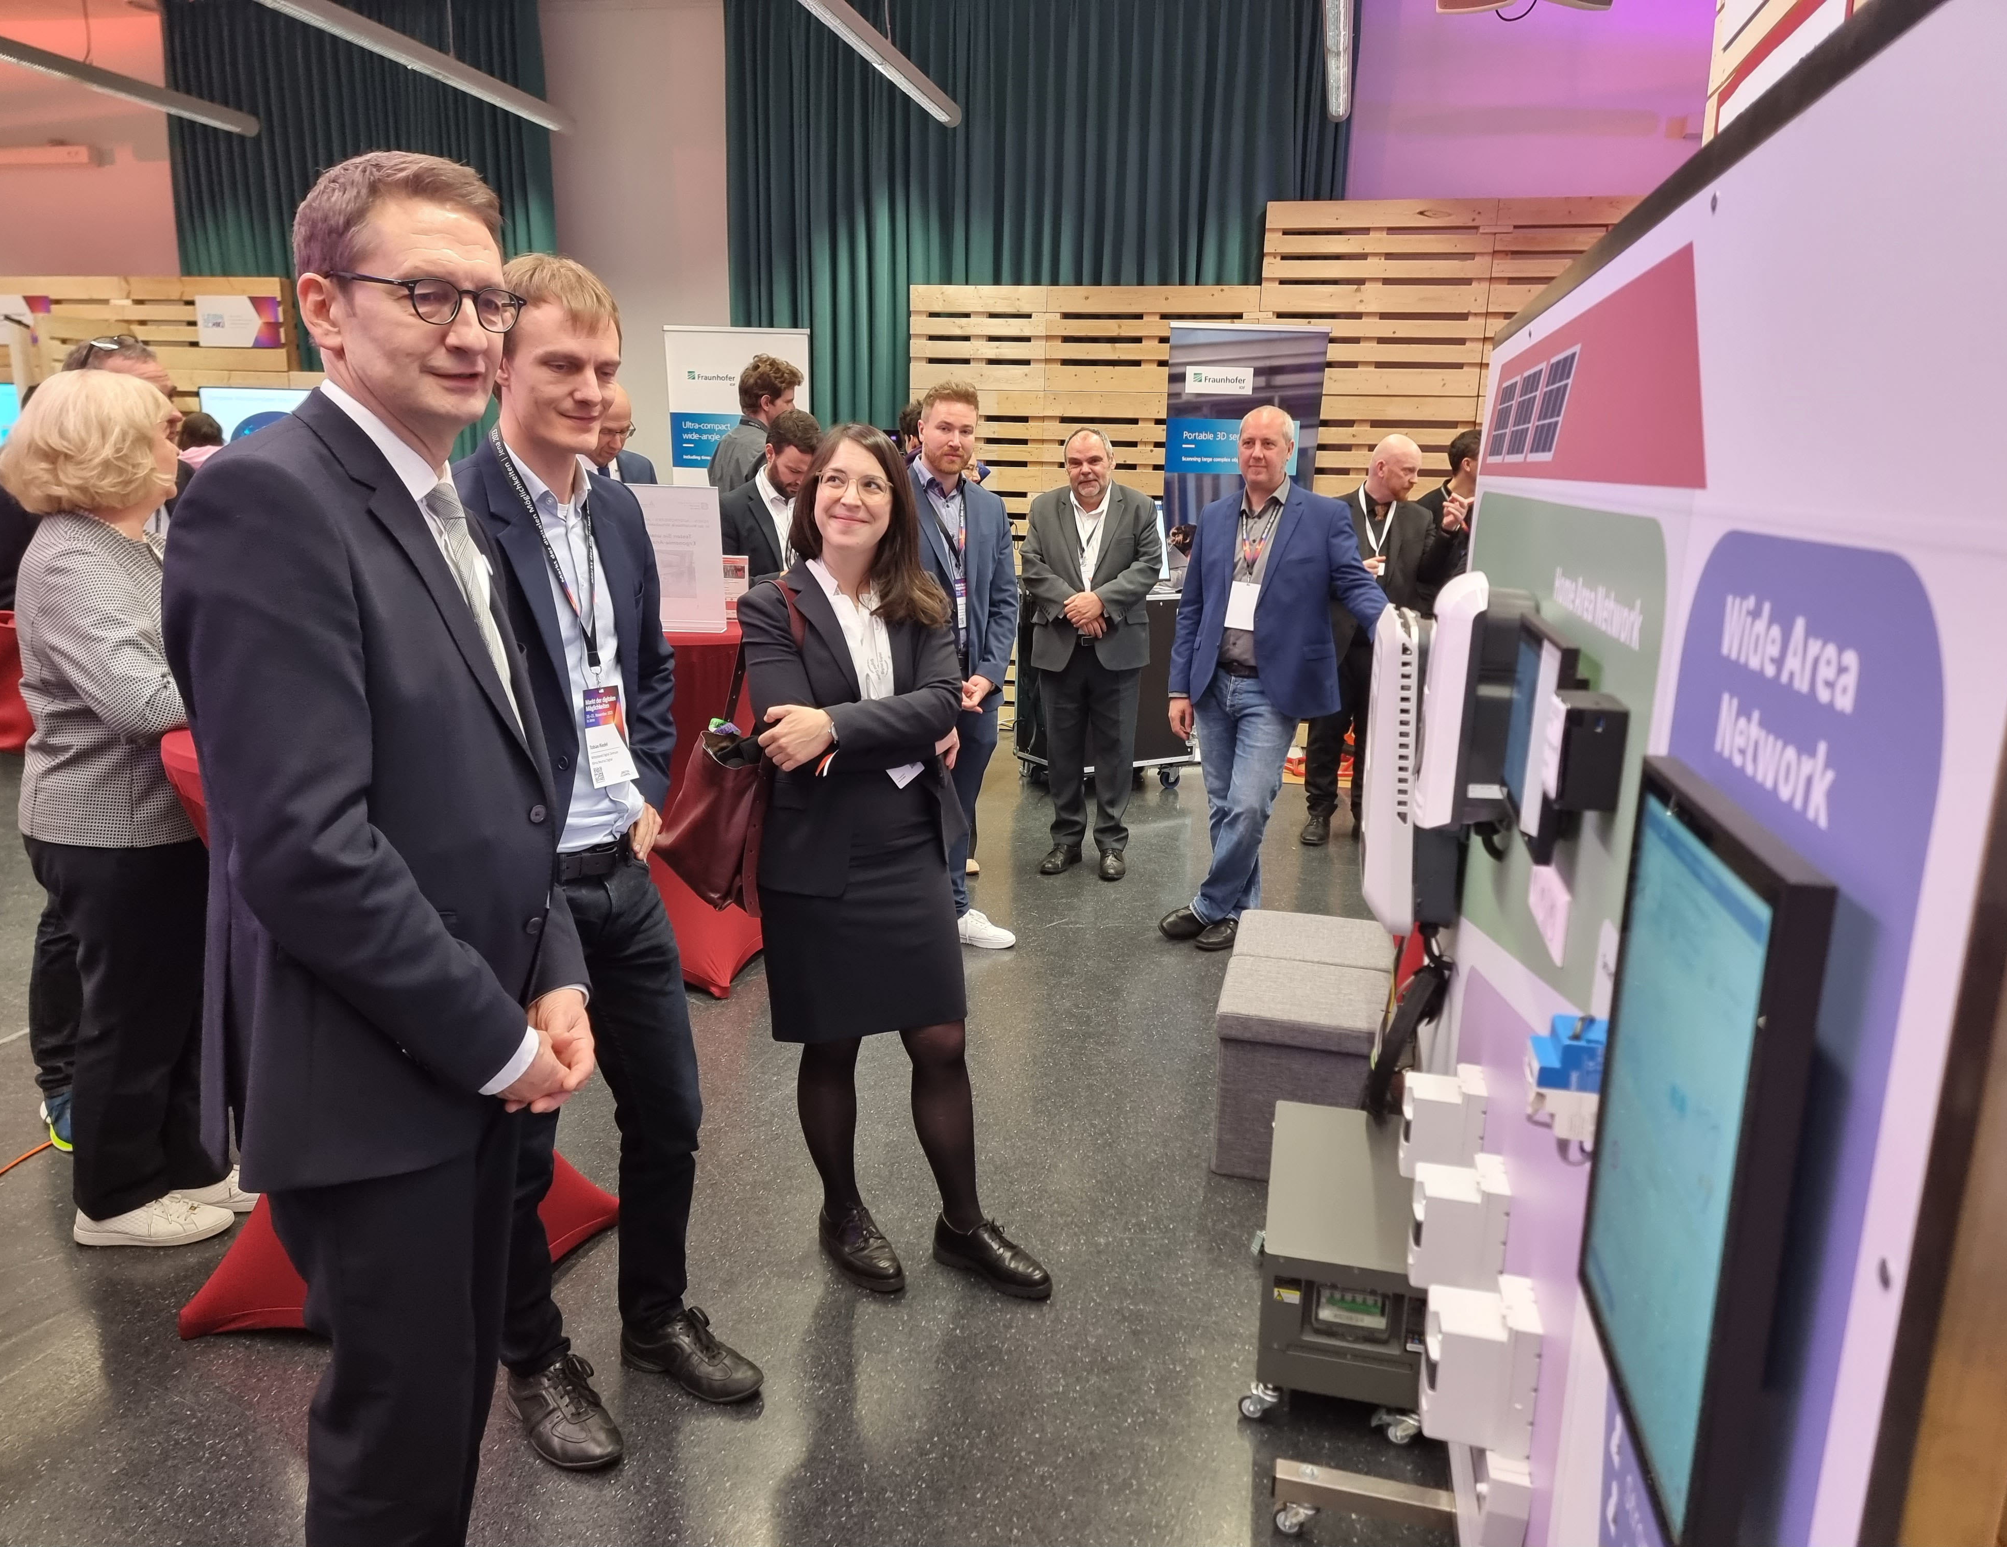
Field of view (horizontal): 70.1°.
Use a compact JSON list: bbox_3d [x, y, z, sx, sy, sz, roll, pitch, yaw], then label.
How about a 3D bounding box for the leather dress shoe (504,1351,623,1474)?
[{"bbox_3d":[-0.728,1.014,2.354,0.107,0.115,0.288,-9,16,-41],"label":"leather dress shoe"}]

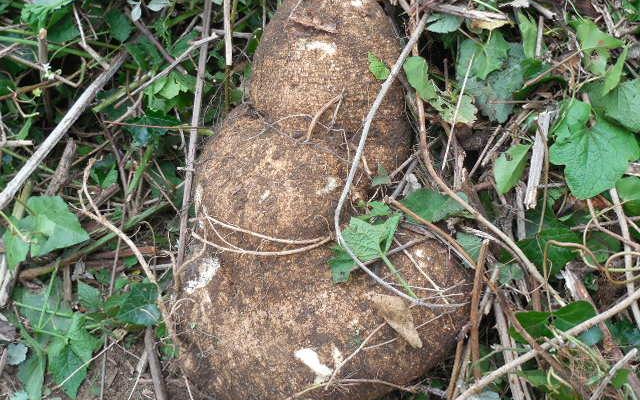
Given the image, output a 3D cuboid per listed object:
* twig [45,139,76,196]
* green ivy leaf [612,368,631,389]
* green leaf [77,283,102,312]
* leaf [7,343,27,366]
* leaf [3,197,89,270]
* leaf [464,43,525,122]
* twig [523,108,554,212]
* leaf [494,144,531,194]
[{"bbox_3d":[-0.255,-0.032,1.107,0.012,0.014,0.071,17,61,9],"label":"twig"},{"bbox_3d":[0.273,0.161,1.019,0.016,0.007,0.021,-14,67,-6],"label":"green ivy leaf"},{"bbox_3d":[-0.216,0.091,1.058,0.026,0.009,0.032,-18,65,-9],"label":"green leaf"},{"bbox_3d":[-0.280,0.142,1.039,0.018,0.006,0.025,10,67,4],"label":"leaf"},{"bbox_3d":[-0.287,0.035,1.179,0.087,0.025,0.081,-6,65,-3],"label":"leaf"},{"bbox_3d":[0.177,-0.118,1.147,0.063,0.018,0.088,-7,67,-3],"label":"leaf"},{"bbox_3d":[0.243,-0.046,1.247,0.014,0.014,0.127,12,64,6],"label":"twig"},{"bbox_3d":[0.184,-0.029,1.078,0.031,0.014,0.054,24,66,-3],"label":"leaf"}]

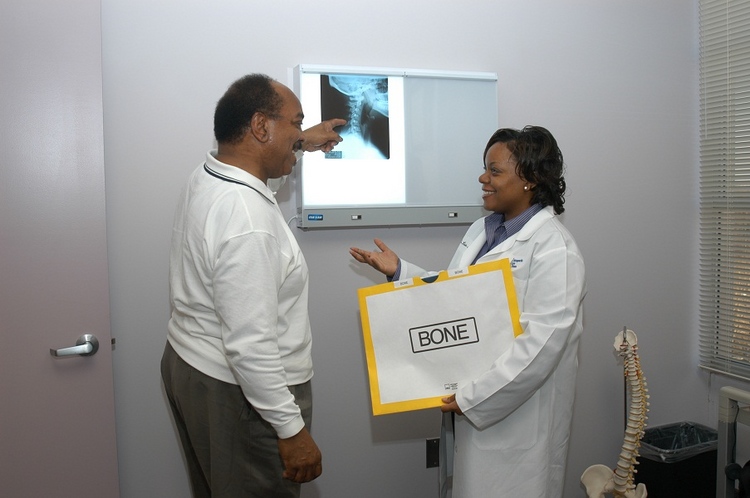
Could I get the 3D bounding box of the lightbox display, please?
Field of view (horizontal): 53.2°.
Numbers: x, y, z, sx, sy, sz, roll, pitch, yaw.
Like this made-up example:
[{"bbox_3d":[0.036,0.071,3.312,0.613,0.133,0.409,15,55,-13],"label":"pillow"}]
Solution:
[{"bbox_3d":[0.091,-0.359,2.667,0.740,0.542,0.083,-2,3,-19],"label":"lightbox display"}]

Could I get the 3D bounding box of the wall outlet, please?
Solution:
[{"bbox_3d":[0.226,0.764,2.799,0.071,0.114,0.010,-2,3,-19],"label":"wall outlet"}]

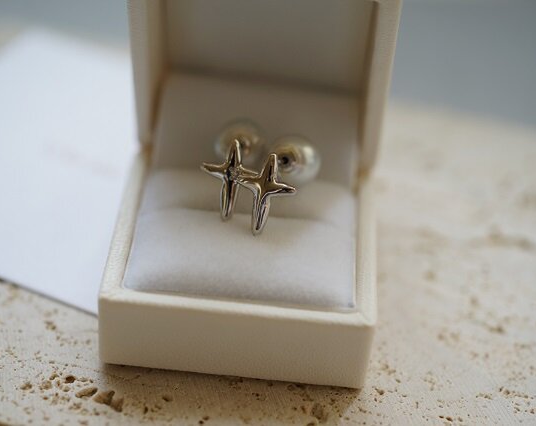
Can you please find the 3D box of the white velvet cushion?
[{"bbox_3d":[-0.004,-0.001,0.201,0.048,0.018,0.059,5,45,1],"label":"white velvet cushion"}]

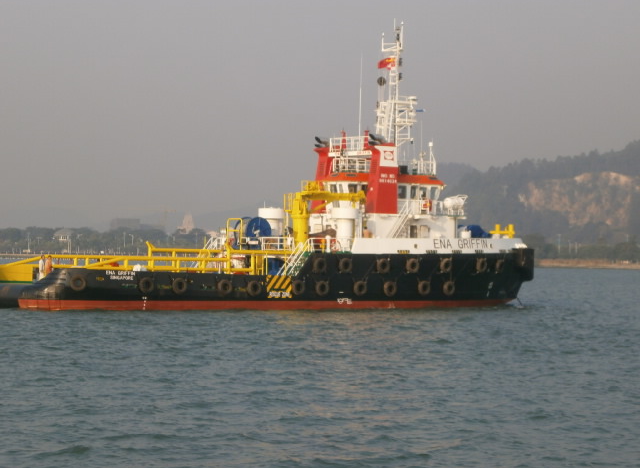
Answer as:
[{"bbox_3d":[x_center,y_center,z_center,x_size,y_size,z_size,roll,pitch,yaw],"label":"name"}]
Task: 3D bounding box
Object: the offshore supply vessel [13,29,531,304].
[{"bbox_3d":[-1.100,-4.300,136.000,38.000,21.000,11.600,1,-1,-29],"label":"offshore supply vessel"}]

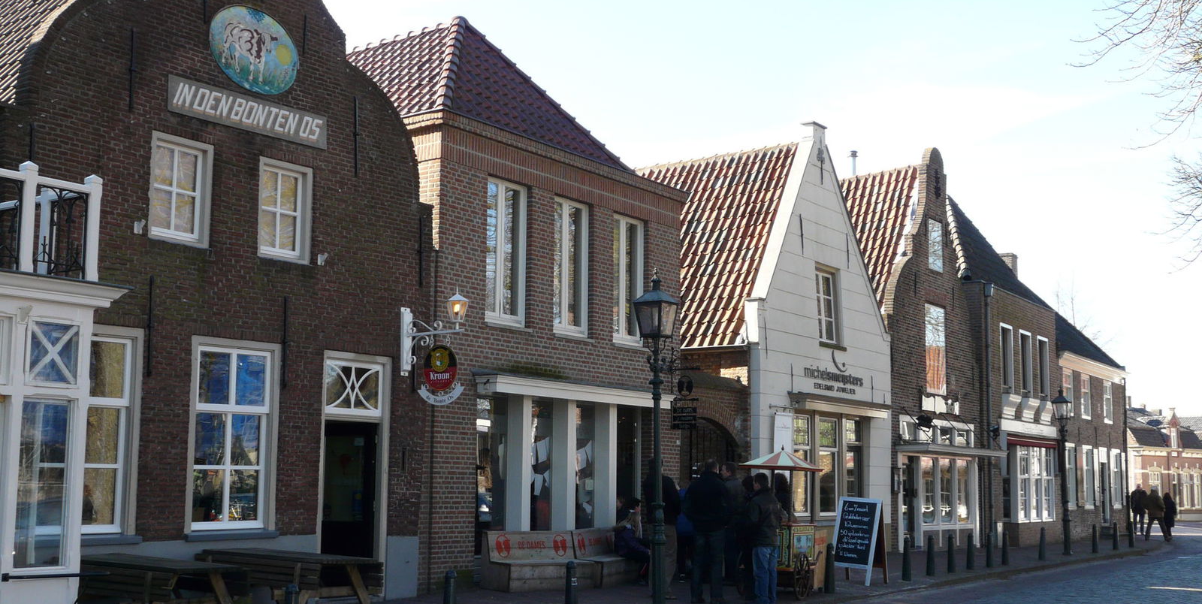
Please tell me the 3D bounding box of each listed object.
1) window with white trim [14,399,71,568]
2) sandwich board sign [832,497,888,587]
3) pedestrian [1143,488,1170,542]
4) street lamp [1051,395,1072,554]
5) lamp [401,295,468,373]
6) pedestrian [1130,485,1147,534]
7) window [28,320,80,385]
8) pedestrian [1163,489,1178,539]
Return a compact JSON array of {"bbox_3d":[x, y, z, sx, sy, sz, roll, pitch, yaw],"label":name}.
[{"bbox_3d":[-4.069,1.326,10.604,0.080,1.220,0.420,-4,-9,33],"label":"window with white trim"},{"bbox_3d":[4.120,3.846,23.429,0.710,1.340,0.600,-6,-10,40],"label":"sandwich board sign"},{"bbox_3d":[18.297,6.985,48.000,0.650,1.760,0.550,-3,-8,25],"label":"pedestrian"},{"bbox_3d":[11.851,4.345,37.455,0.400,4.153,0.400,-4,-9,35],"label":"street lamp"},{"bbox_3d":[-2.106,0.386,18.493,0.970,1.050,0.280,-4,-9,33],"label":"lamp"},{"bbox_3d":[19.354,7.471,52.500,0.550,1.750,0.400,-2,-8,23],"label":"pedestrian"},{"bbox_3d":[-4.041,0.382,10.738,0.080,0.470,0.430,-4,-9,33],"label":"window"},{"bbox_3d":[19.901,7.471,51.000,0.520,1.630,0.420,-3,-8,25],"label":"pedestrian"}]

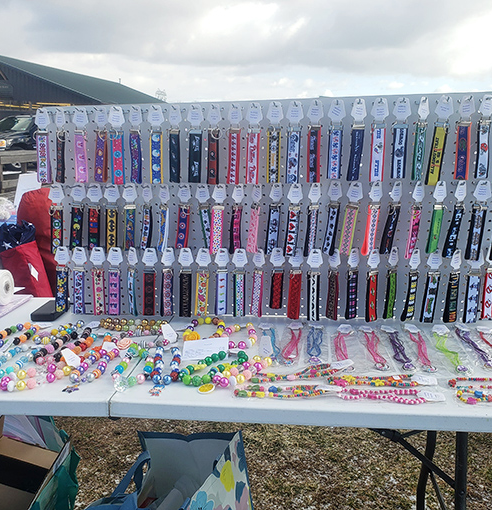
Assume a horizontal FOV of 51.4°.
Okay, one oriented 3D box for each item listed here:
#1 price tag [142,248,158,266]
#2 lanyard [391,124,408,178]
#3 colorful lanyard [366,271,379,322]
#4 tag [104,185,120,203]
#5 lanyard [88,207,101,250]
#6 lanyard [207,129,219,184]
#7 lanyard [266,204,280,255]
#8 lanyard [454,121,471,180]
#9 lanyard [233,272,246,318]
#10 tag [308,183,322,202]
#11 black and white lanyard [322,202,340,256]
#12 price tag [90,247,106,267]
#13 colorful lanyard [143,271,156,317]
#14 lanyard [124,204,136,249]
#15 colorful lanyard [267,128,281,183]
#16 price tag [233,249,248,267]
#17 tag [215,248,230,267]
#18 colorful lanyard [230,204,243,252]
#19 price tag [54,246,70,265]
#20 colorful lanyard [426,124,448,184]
[{"bbox_3d":[-0.271,0.008,1.446,0.043,0.054,0.003,1,13,7],"label":"price tag"},{"bbox_3d":[0.383,-0.257,1.278,0.034,0.133,0.012,1,13,7],"label":"lanyard"},{"bbox_3d":[0.342,0.114,1.385,0.032,0.143,0.015,-8,15,-24],"label":"colorful lanyard"},{"bbox_3d":[-0.363,-0.168,1.398,0.044,0.055,0.005,1,13,4],"label":"tag"},{"bbox_3d":[-0.421,-0.074,1.423,0.033,0.131,0.011,2,15,-10],"label":"lanyard"},{"bbox_3d":[-0.085,-0.255,1.333,0.034,0.143,0.012,4,15,9],"label":"lanyard"},{"bbox_3d":[0.071,-0.066,1.353,0.032,0.137,0.017,1,15,-3],"label":"lanyard"},{"bbox_3d":[0.519,-0.249,1.225,0.031,0.140,0.015,2,15,15],"label":"lanyard"},{"bbox_3d":[-0.018,0.109,1.424,0.032,0.136,0.015,-1,15,-3],"label":"lanyard"},{"bbox_3d":[0.181,-0.162,1.336,0.043,0.052,0.003,-5,14,-20],"label":"tag"},{"bbox_3d":[0.224,-0.066,1.341,0.032,0.140,0.012,13,16,27],"label":"black and white lanyard"},{"bbox_3d":[-0.419,0.005,1.450,0.044,0.053,0.004,0,15,-12],"label":"price tag"},{"bbox_3d":[-0.279,0.111,1.476,0.034,0.140,0.012,3,14,0],"label":"colorful lanyard"},{"bbox_3d":[-0.323,-0.074,1.423,0.033,0.129,0.014,3,13,-7],"label":"lanyard"},{"bbox_3d":[0.070,-0.250,1.286,0.033,0.136,0.014,1,15,6],"label":"colorful lanyard"},{"bbox_3d":[-0.016,0.008,1.412,0.043,0.052,0.005,0,13,8],"label":"price tag"},{"bbox_3d":[-0.066,0.008,1.421,0.043,0.053,0.003,1,13,7],"label":"tag"},{"bbox_3d":[-0.026,-0.068,1.373,0.032,0.135,0.012,-5,17,-32],"label":"colorful lanyard"},{"bbox_3d":[-0.531,0.002,1.477,0.043,0.055,0.003,1,13,7],"label":"price tag"},{"bbox_3d":[0.473,-0.249,1.260,0.034,0.150,0.014,6,14,9],"label":"colorful lanyard"}]

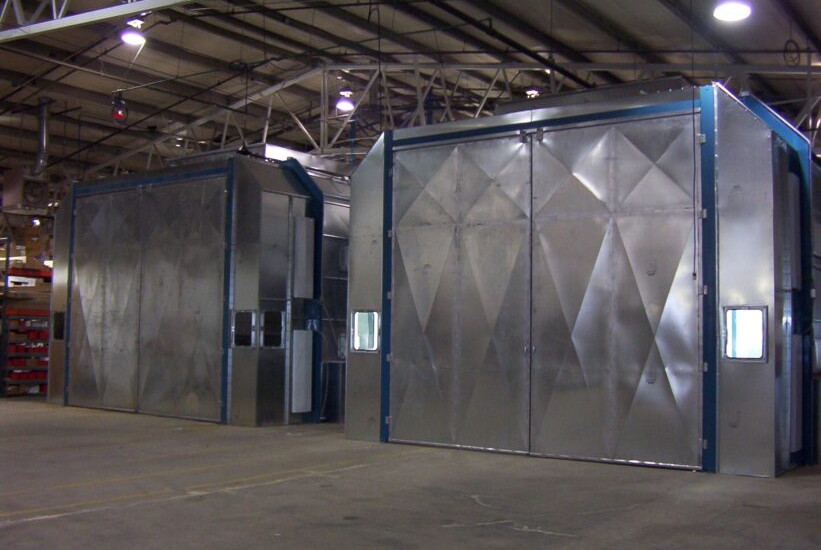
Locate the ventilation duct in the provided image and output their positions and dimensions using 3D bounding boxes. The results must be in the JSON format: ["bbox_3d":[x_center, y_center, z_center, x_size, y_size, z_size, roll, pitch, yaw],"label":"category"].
[{"bbox_3d":[-8.645,-3.189,20.000,0.360,1.900,0.300,-2,-5,32],"label":"ventilation duct"}]

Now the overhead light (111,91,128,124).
[{"bbox_3d":[-4.589,-2.642,13.500,0.280,0.500,0.280,-2,-5,32],"label":"overhead light"}]

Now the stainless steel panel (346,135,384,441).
[{"bbox_3d":[-0.625,0.141,12.284,0.587,4.411,0.080,-2,-5,32],"label":"stainless steel panel"}]

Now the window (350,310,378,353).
[{"bbox_3d":[-0.650,0.800,12.216,0.482,0.609,0.060,-2,-5,32],"label":"window"}]

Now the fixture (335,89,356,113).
[{"bbox_3d":[-1.530,-4.054,20.000,0.430,0.440,0.430,1,-4,0],"label":"fixture"}]

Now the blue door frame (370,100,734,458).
[{"bbox_3d":[1.569,0.077,10.960,4.539,4.411,0.200,-2,-5,32],"label":"blue door frame"}]

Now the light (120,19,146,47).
[{"bbox_3d":[-4.870,-4.264,15.050,0.430,0.360,0.430,1,-4,0],"label":"light"}]

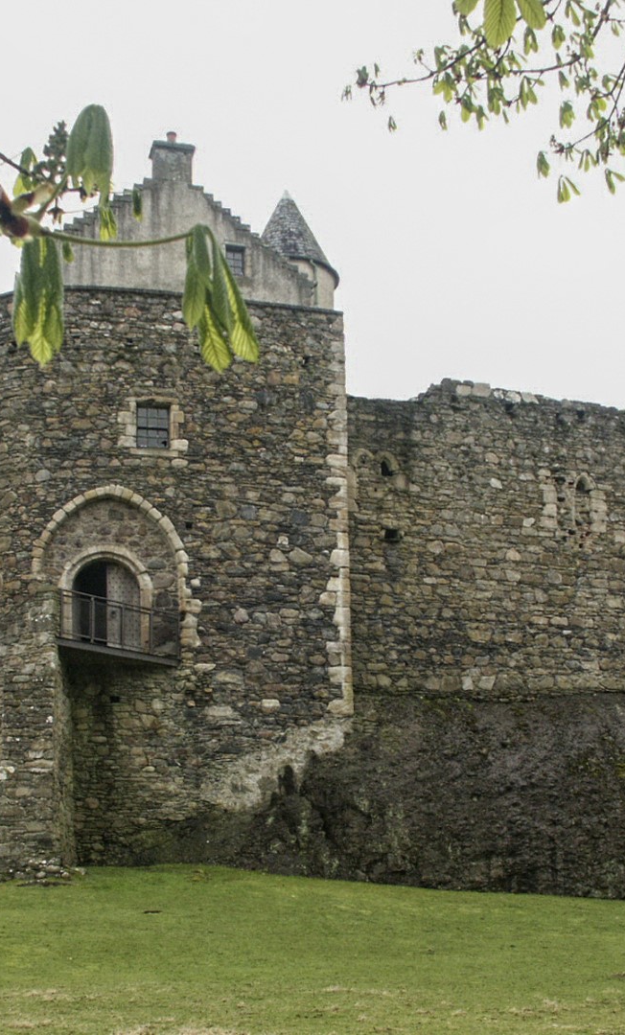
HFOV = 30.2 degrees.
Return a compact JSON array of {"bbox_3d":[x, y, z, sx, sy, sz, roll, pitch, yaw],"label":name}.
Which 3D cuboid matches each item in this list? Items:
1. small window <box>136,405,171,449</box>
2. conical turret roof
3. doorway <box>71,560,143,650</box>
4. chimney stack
[{"bbox_3d":[-3.984,-2.261,28.868,0.850,1.130,0.250,1,-11,-10],"label":"small window"},{"bbox_3d":[-0.819,-8.700,35.615,3.260,2.850,3.260,2,-11,-15],"label":"conical turret roof"},{"bbox_3d":[-5.049,2.134,28.423,1.680,2.150,0.450,1,-11,-8],"label":"doorway"},{"bbox_3d":[-4.022,-10.143,32.905,1.170,1.768,0.950,2,-11,-15],"label":"chimney stack"}]

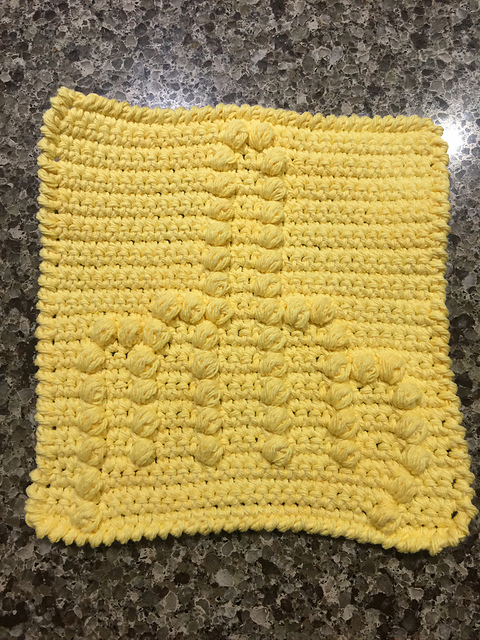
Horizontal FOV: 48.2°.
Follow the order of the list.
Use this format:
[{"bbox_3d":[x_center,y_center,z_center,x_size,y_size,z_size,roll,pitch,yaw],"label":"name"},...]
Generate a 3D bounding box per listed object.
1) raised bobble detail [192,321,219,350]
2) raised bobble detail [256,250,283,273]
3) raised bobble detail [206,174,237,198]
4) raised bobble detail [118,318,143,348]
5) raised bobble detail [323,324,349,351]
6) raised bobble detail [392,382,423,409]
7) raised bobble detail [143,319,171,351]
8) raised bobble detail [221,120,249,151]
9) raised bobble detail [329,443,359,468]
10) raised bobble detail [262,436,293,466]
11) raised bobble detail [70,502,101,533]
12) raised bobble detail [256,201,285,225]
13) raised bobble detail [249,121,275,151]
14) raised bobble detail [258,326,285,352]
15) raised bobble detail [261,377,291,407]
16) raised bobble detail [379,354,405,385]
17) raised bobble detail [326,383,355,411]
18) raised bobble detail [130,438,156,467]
[{"bbox_3d":[-0.019,0.009,0.299,0.015,0.009,0.016,0,81,0],"label":"raised bobble detail"},{"bbox_3d":[0.016,-0.032,0.297,0.014,0.009,0.012,0,78,0],"label":"raised bobble detail"},{"bbox_3d":[-0.011,-0.076,0.306,0.017,0.009,0.013,0,78,0],"label":"raised bobble detail"},{"bbox_3d":[-0.061,0.007,0.299,0.014,0.009,0.016,0,81,0],"label":"raised bobble detail"},{"bbox_3d":[0.051,0.009,0.285,0.014,0.009,0.014,0,81,0],"label":"raised bobble detail"},{"bbox_3d":[0.088,0.040,0.281,0.015,0.009,0.014,0,81,0],"label":"raised bobble detail"},{"bbox_3d":[-0.046,0.009,0.299,0.016,0.009,0.018,0,81,0],"label":"raised bobble detail"},{"bbox_3d":[-0.002,-0.106,0.310,0.015,0.008,0.018,0,81,0],"label":"raised bobble detail"},{"bbox_3d":[0.053,0.070,0.275,0.015,0.009,0.013,0,78,0],"label":"raised bobble detail"},{"bbox_3d":[0.019,0.068,0.276,0.015,0.009,0.015,0,78,0],"label":"raised bobble detail"},{"bbox_3d":[-0.077,0.099,0.269,0.015,0.009,0.015,0,78,0],"label":"raised bobble detail"},{"bbox_3d":[0.018,-0.060,0.303,0.014,0.008,0.013,0,81,0],"label":"raised bobble detail"},{"bbox_3d":[0.013,-0.109,0.317,0.015,0.010,0.017,0,78,0],"label":"raised bobble detail"},{"bbox_3d":[0.018,0.011,0.298,0.014,0.009,0.014,0,81,0],"label":"raised bobble detail"},{"bbox_3d":[0.019,0.038,0.282,0.015,0.009,0.014,0,78,0],"label":"raised bobble detail"},{"bbox_3d":[0.082,0.026,0.289,0.015,0.008,0.017,0,81,0],"label":"raised bobble detail"},{"bbox_3d":[0.055,0.042,0.293,0.015,0.009,0.015,0,81,0],"label":"raised bobble detail"},{"bbox_3d":[-0.050,0.069,0.281,0.014,0.010,0.014,0,78,0],"label":"raised bobble detail"}]

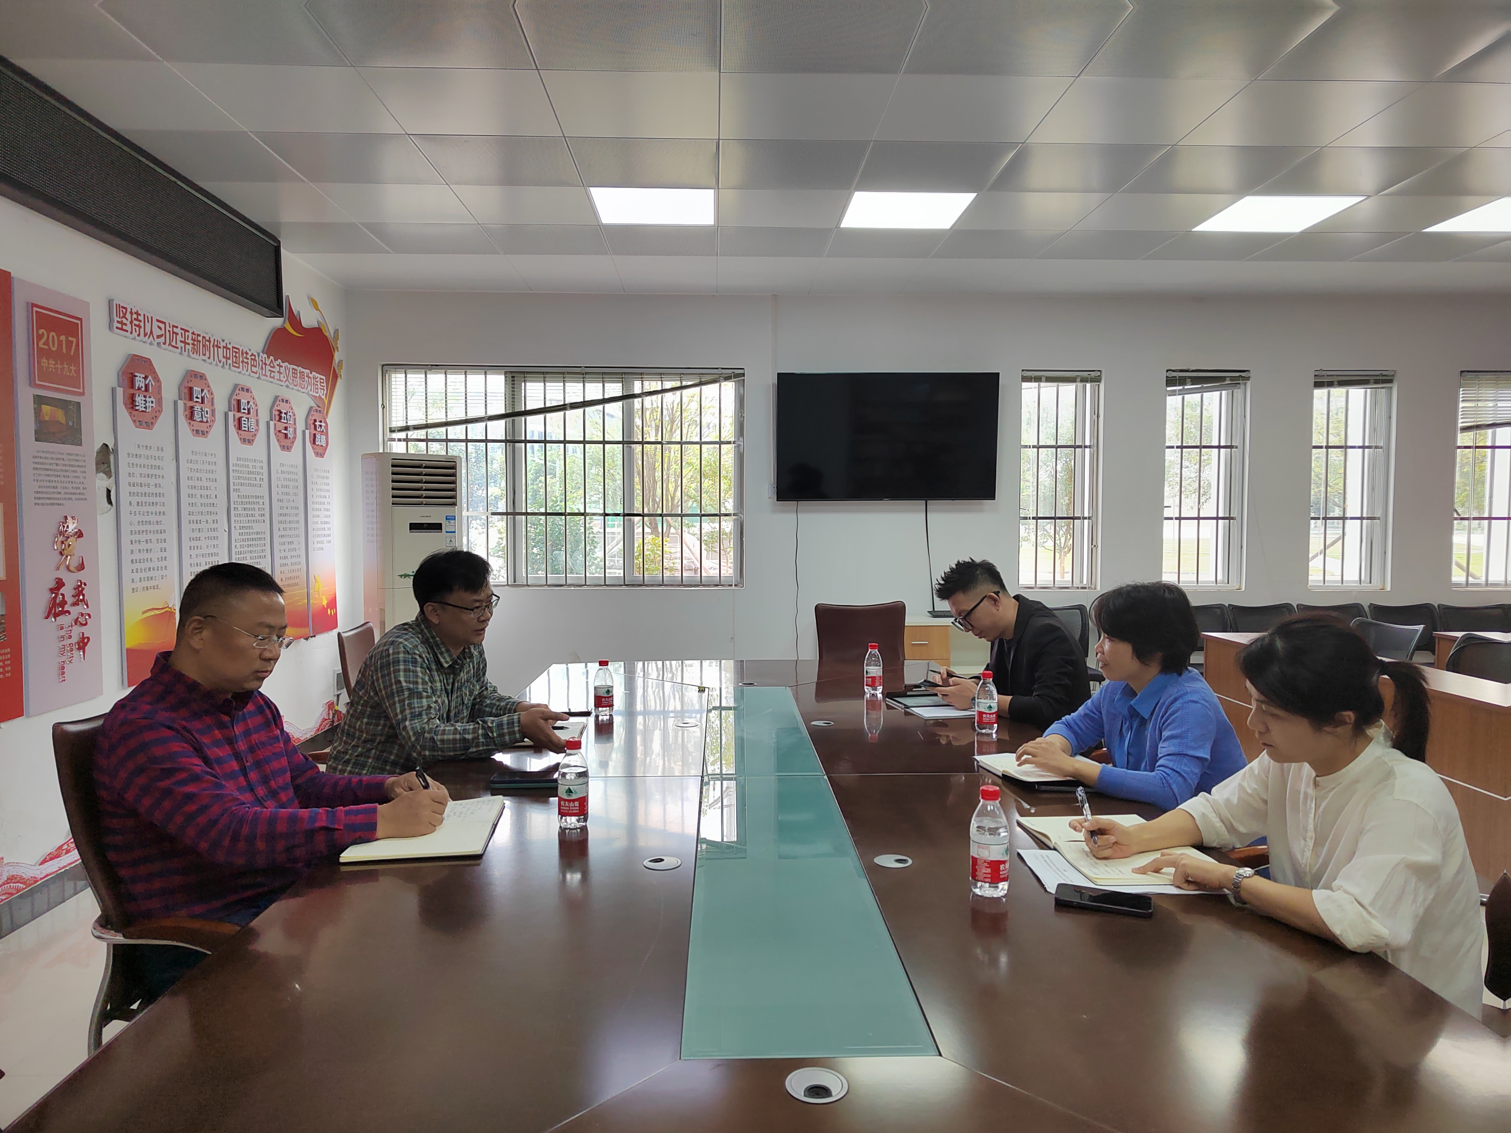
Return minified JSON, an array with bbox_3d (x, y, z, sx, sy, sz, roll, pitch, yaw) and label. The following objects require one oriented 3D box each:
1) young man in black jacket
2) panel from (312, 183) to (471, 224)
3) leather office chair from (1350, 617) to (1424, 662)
[{"bbox_3d":[0.858,0.595,3.385,0.620,1.230,0.500,-1,3,-12],"label":"young man in black jacket"},{"bbox_3d":[-1.670,-1.720,4.756,0.600,0.025,0.600,0,3,-2],"label":"panel"},{"bbox_3d":[3.030,0.701,5.130,0.560,0.860,0.480,-1,3,-10],"label":"leather office chair"}]

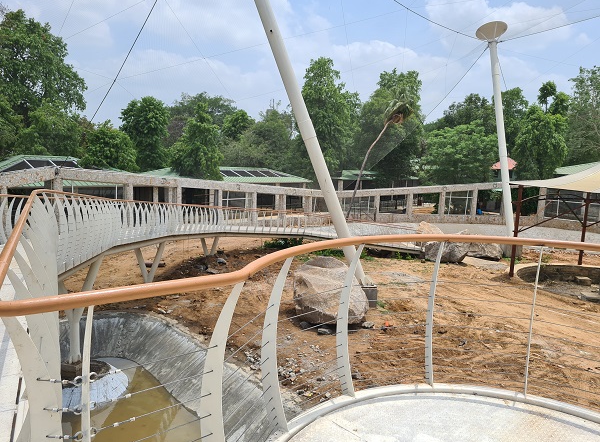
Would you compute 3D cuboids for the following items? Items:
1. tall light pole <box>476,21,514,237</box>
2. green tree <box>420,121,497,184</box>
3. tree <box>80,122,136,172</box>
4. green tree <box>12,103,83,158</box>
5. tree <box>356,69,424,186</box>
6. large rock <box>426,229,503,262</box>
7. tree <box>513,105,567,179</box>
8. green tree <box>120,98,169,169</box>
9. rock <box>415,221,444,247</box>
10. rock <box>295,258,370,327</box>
[{"bbox_3d":[8.500,-3.424,19.050,1.300,9.601,1.300,-4,3,25],"label":"tall light pole"},{"bbox_3d":[11.820,-3.891,34.388,6.020,7.427,5.719,4,6,19],"label":"green tree"},{"bbox_3d":[-12.431,-3.511,29.310,4.054,5.947,3.851,0,7,-23],"label":"tree"},{"bbox_3d":[-17.992,-4.753,32.384,5.069,7.366,4.816,-1,7,-29],"label":"green tree"},{"bbox_3d":[7.801,-7.287,40.656,6.337,12.572,6.020,3,6,10],"label":"tree"},{"bbox_3d":[6.570,0.998,18.000,3.000,1.100,1.700,4,6,20],"label":"large rock"},{"bbox_3d":[17.905,-4.390,34.462,4.277,8.851,4.064,5,7,27],"label":"tree"},{"bbox_3d":[-11.117,-4.843,32.420,3.728,8.043,3.541,0,6,-19],"label":"green tree"},{"bbox_3d":[5.697,0.609,19.600,1.300,1.250,1.200,4,6,16],"label":"rock"},{"bbox_3d":[0.729,1.587,10.600,1.680,1.270,1.500,3,6,4],"label":"rock"}]

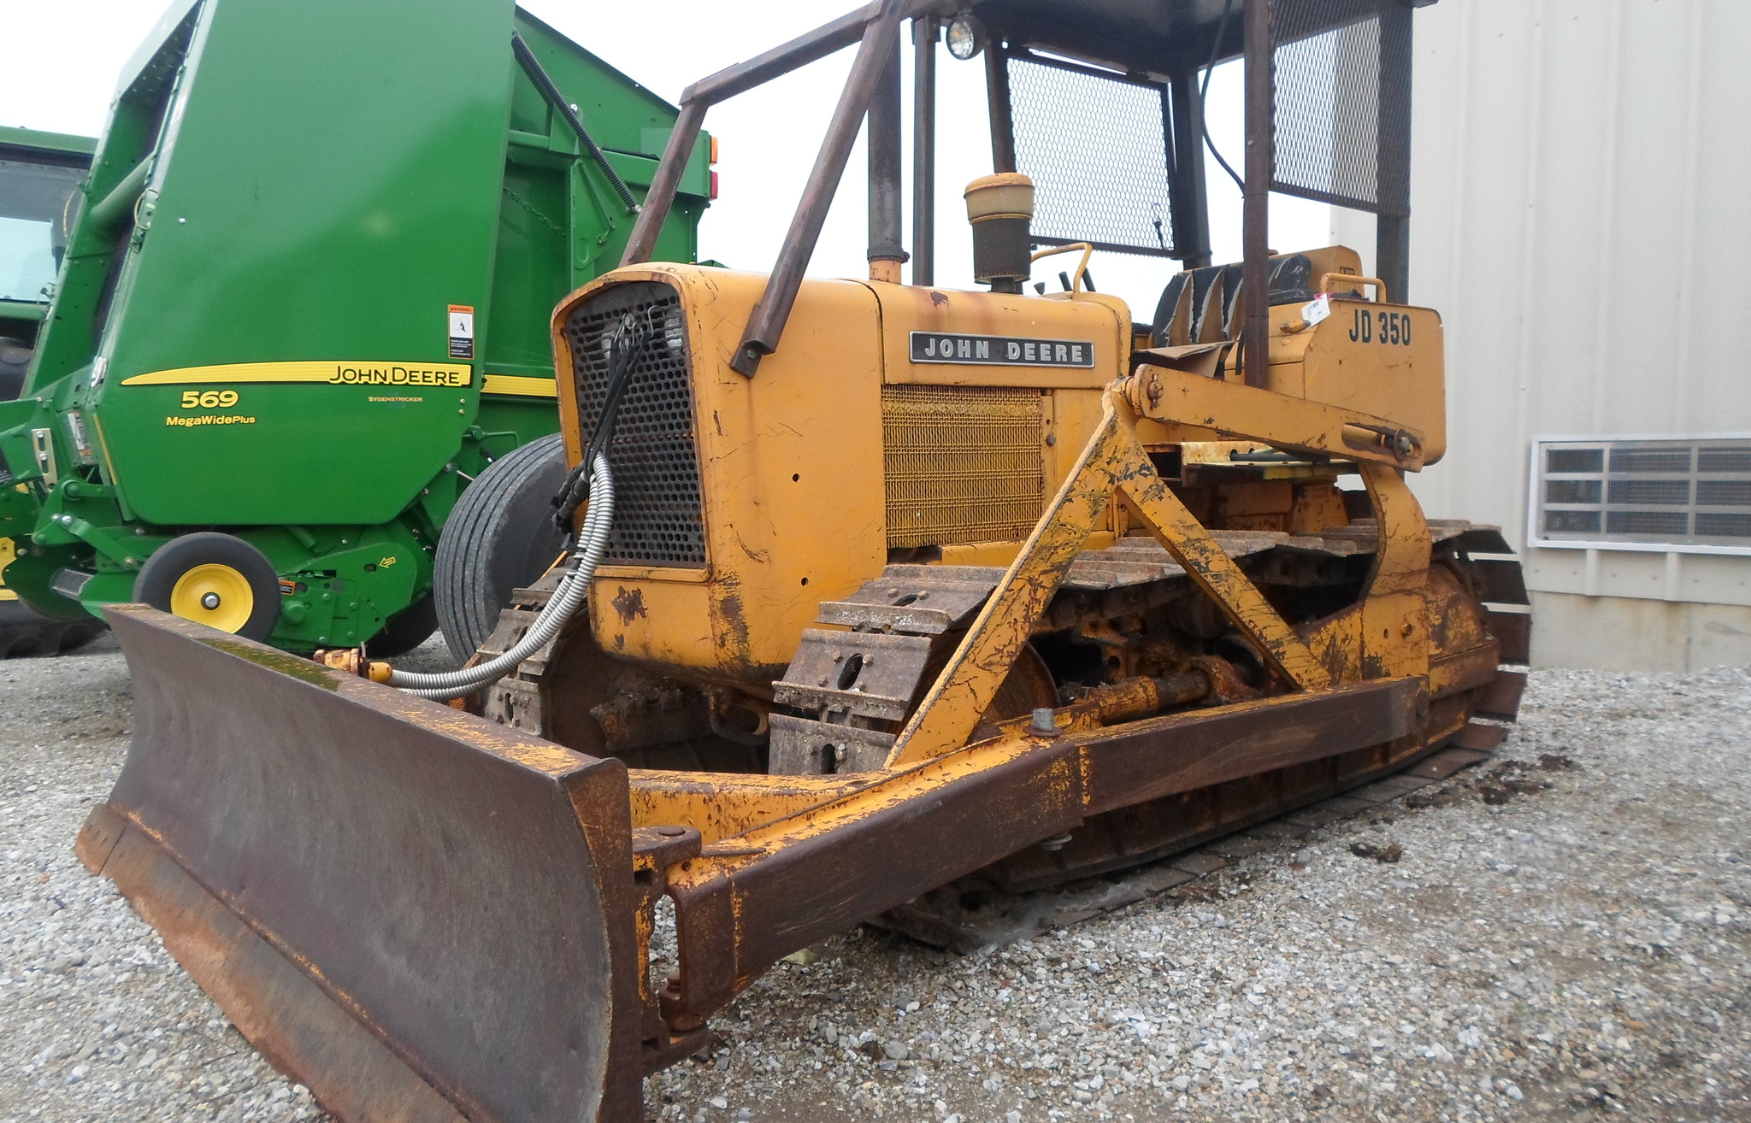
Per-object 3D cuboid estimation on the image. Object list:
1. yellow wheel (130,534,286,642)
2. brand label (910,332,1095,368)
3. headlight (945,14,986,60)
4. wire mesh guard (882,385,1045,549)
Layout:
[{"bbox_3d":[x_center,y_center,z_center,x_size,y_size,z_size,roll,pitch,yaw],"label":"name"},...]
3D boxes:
[{"bbox_3d":[-1.917,0.115,3.630,0.400,0.400,0.160,-5,6,-38],"label":"yellow wheel"},{"bbox_3d":[0.310,-0.488,2.946,0.630,0.065,0.012,-5,6,-42],"label":"brand label"},{"bbox_3d":[0.273,-1.510,3.652,0.095,0.132,0.130,-5,6,-42],"label":"headlight"},{"bbox_3d":[0.212,-0.216,2.889,0.515,0.349,0.020,-5,6,-42],"label":"wire mesh guard"}]

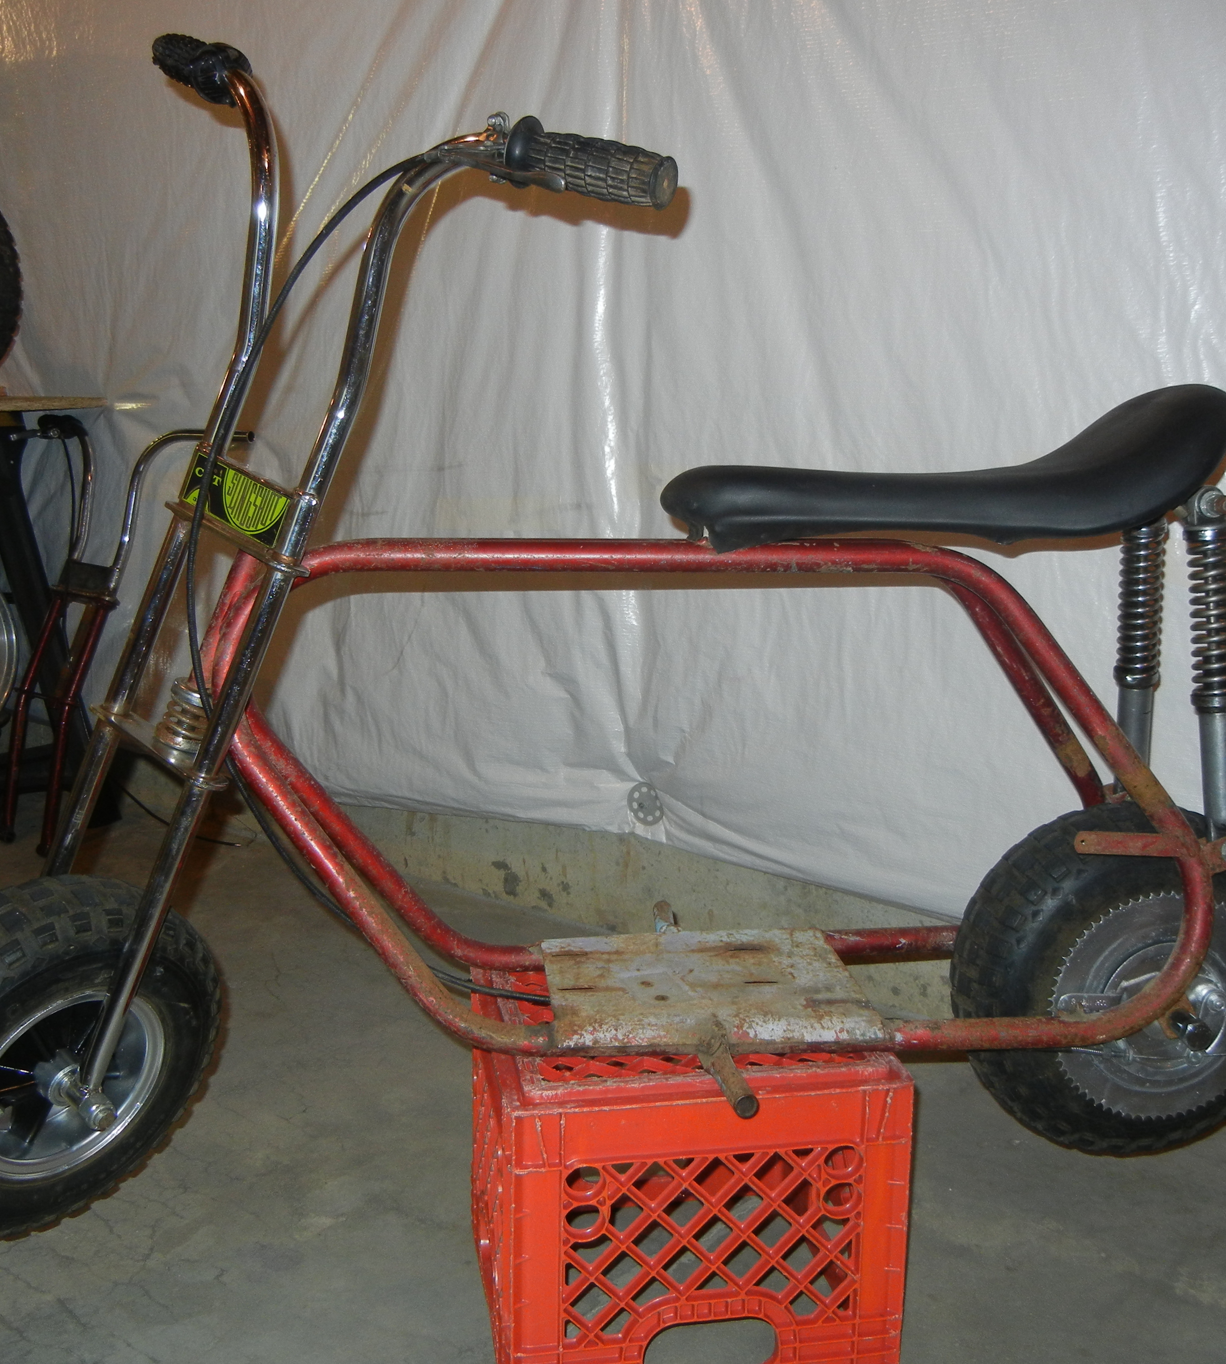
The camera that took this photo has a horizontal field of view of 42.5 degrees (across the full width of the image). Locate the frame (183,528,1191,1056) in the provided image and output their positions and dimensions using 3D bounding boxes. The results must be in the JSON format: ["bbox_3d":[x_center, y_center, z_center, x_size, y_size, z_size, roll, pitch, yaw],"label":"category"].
[{"bbox_3d":[0.075,0.084,1.391,0.863,0.432,0.260,0,10,-7],"label":"frame"}]

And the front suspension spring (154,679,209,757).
[{"bbox_3d":[-0.360,0.030,1.329,0.042,0.058,0.042,27,8,35],"label":"front suspension spring"}]

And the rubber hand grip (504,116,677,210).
[{"bbox_3d":[-0.017,-0.358,1.093,0.130,0.050,0.050,22,19,27],"label":"rubber hand grip"}]

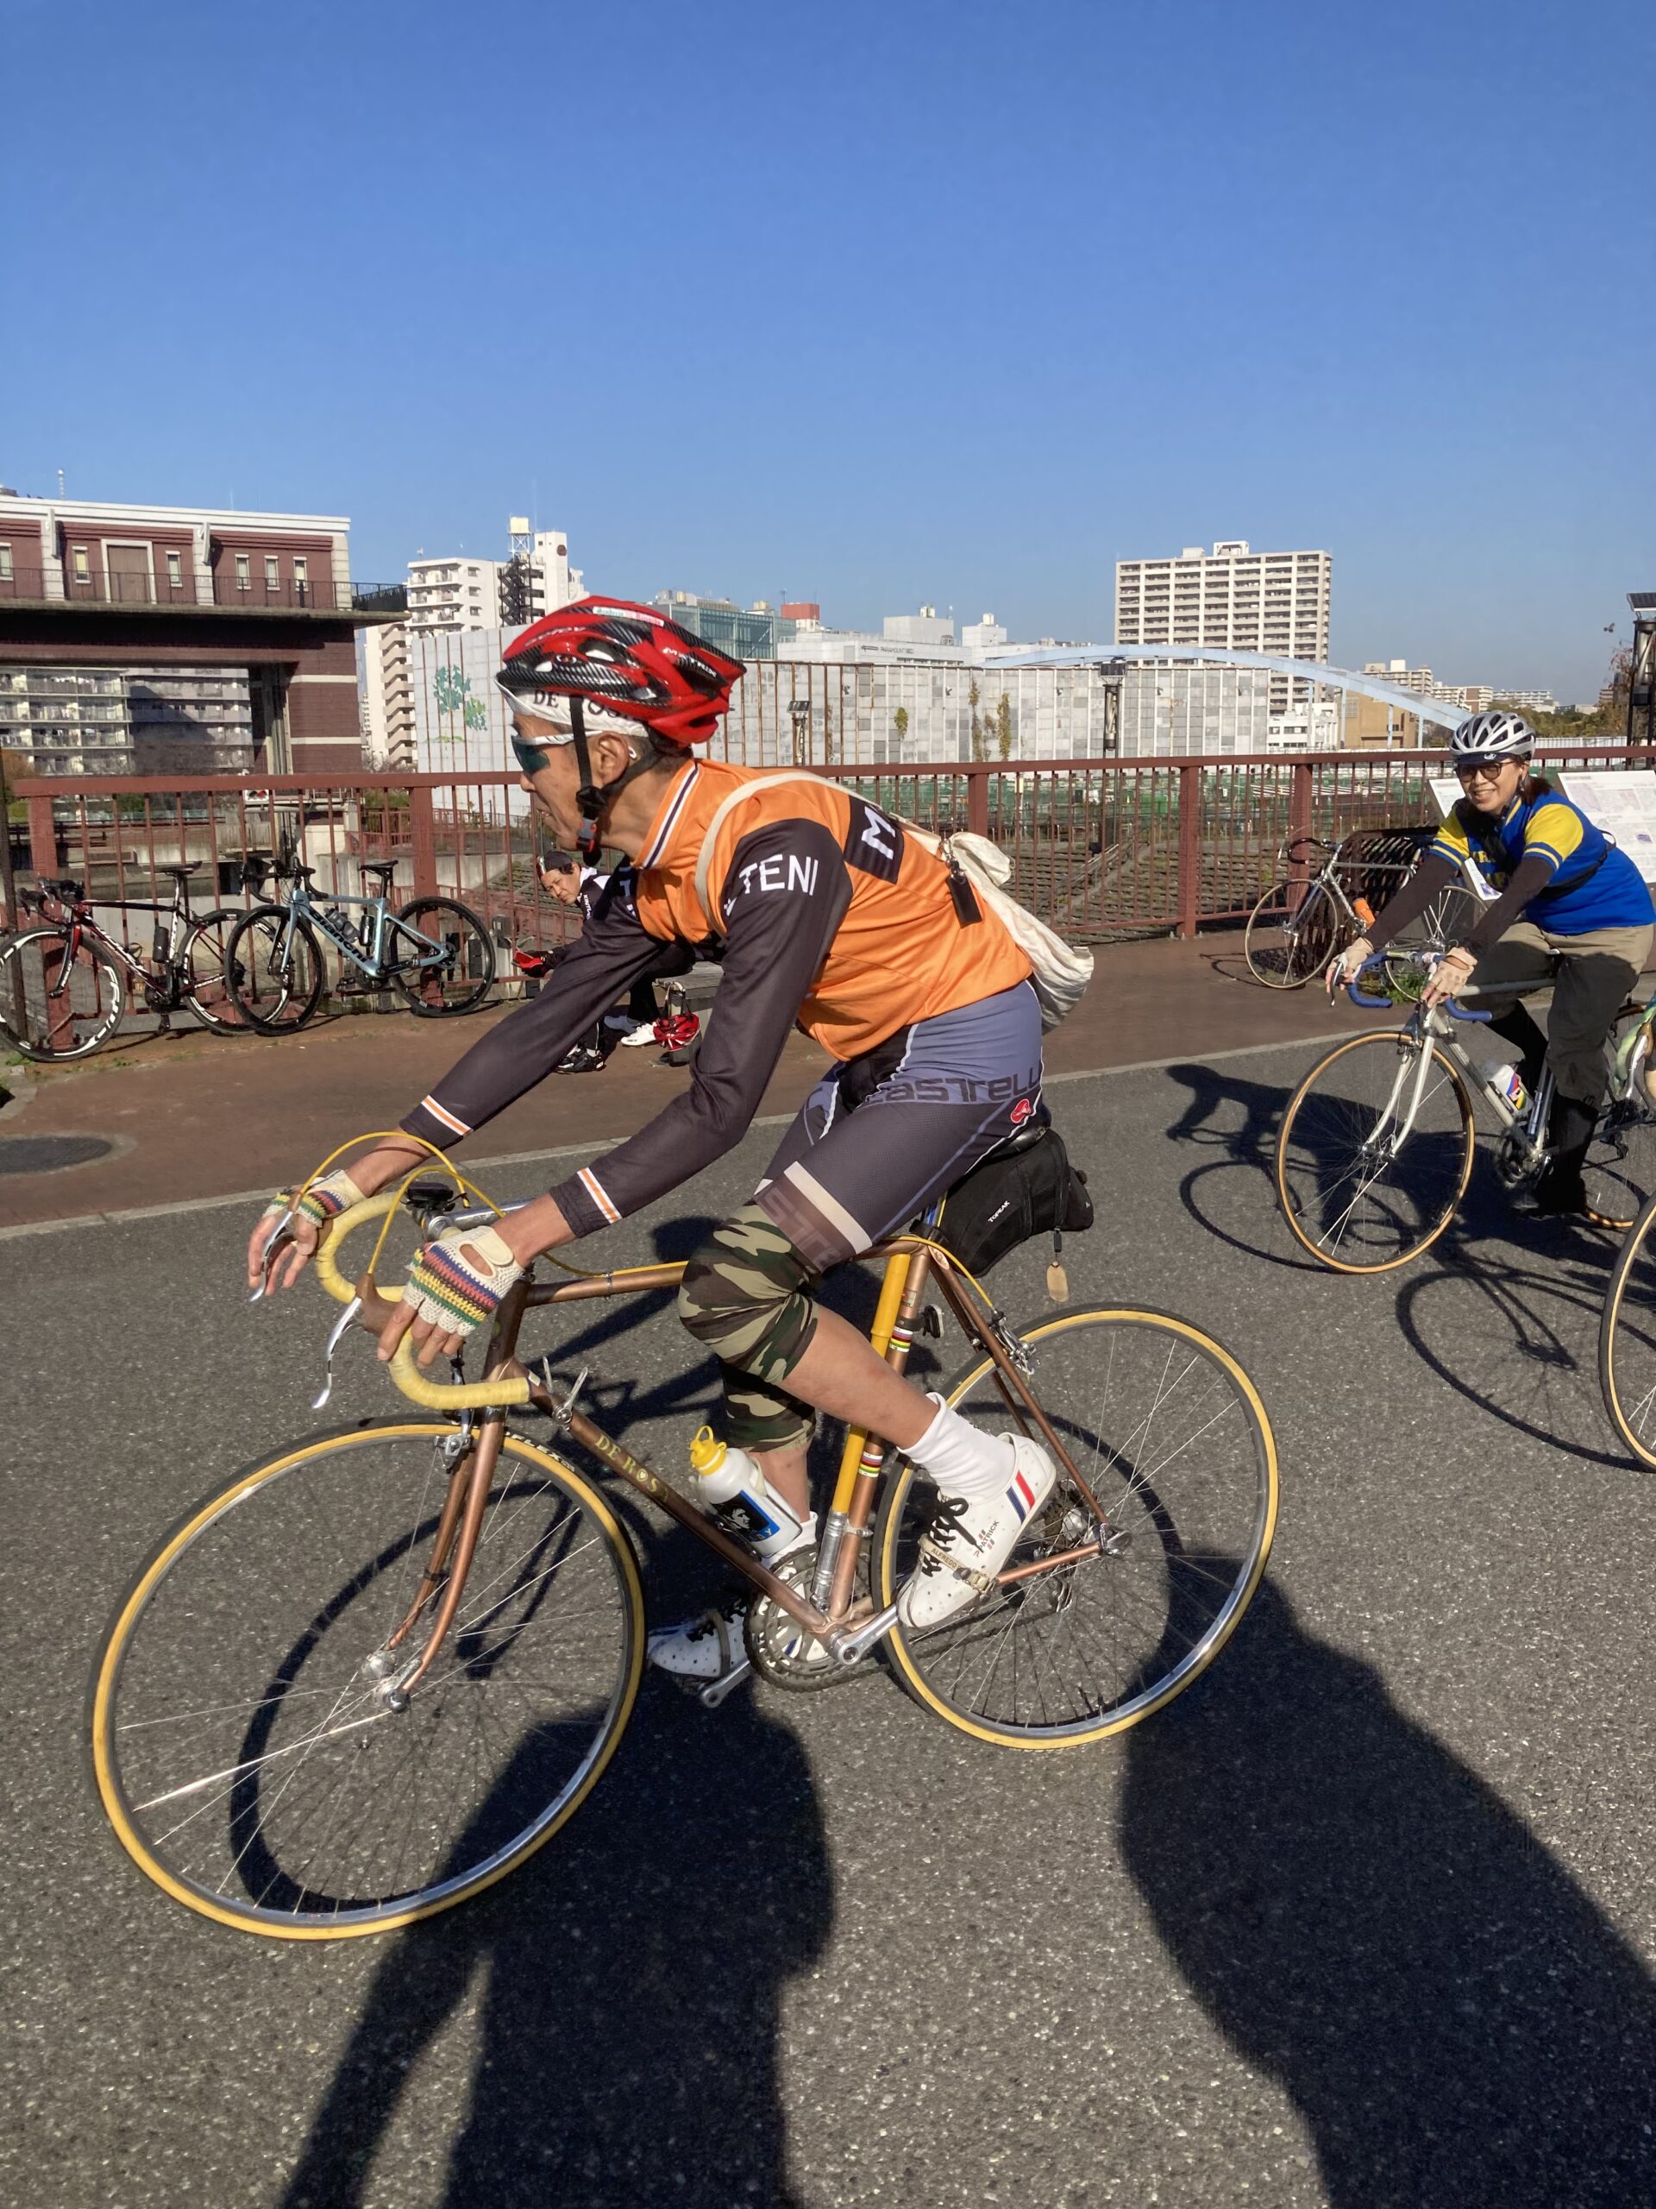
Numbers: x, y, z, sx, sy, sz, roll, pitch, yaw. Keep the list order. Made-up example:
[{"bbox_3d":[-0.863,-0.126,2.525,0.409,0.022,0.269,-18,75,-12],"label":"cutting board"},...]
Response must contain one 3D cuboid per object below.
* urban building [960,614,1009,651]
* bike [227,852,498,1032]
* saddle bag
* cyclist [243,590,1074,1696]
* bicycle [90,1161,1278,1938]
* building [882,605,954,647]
[{"bbox_3d":[27.970,-84.528,320.000,6.500,7.000,5.500,11,17,43],"label":"urban building"},{"bbox_3d":[-2.507,-0.872,9.551,1.660,0.930,0.440,-11,10,-41],"label":"bike"},{"bbox_3d":[0.225,0.118,2.395,0.230,0.160,0.120,-22,20,-20],"label":"saddle bag"},{"bbox_3d":[-0.173,0.127,2.208,1.040,1.450,0.500,-6,13,-24],"label":"cyclist"},{"bbox_3d":[-0.080,0.503,2.332,1.670,0.990,0.430,-6,13,-24],"label":"bicycle"},{"bbox_3d":[16.535,-85.609,320.000,7.000,8.000,12.000,11,17,43],"label":"building"}]

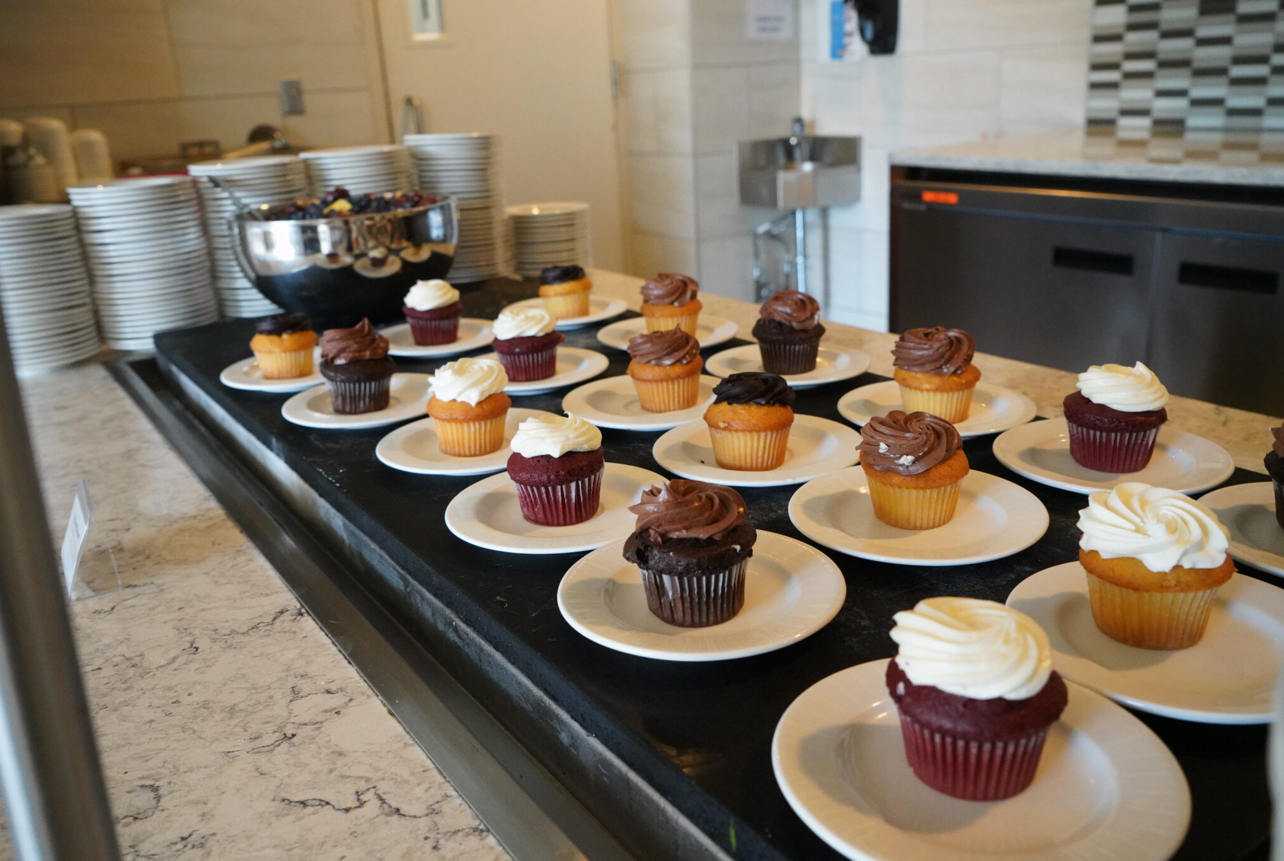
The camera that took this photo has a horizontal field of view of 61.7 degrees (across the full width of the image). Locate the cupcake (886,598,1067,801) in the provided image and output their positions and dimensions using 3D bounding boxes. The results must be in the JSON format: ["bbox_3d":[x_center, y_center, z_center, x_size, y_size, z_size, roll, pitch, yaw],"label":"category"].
[{"bbox_3d":[0.141,0.110,0.458,0.073,0.074,0.073,-3,18,0],"label":"cupcake"}]

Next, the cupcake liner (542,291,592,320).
[{"bbox_3d":[-0.093,-0.162,1.367,0.063,0.031,0.063,-3,18,1],"label":"cupcake liner"}]

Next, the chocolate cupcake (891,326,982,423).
[{"bbox_3d":[0.246,-0.050,0.897,0.071,0.073,0.071,-3,18,1],"label":"chocolate cupcake"}]

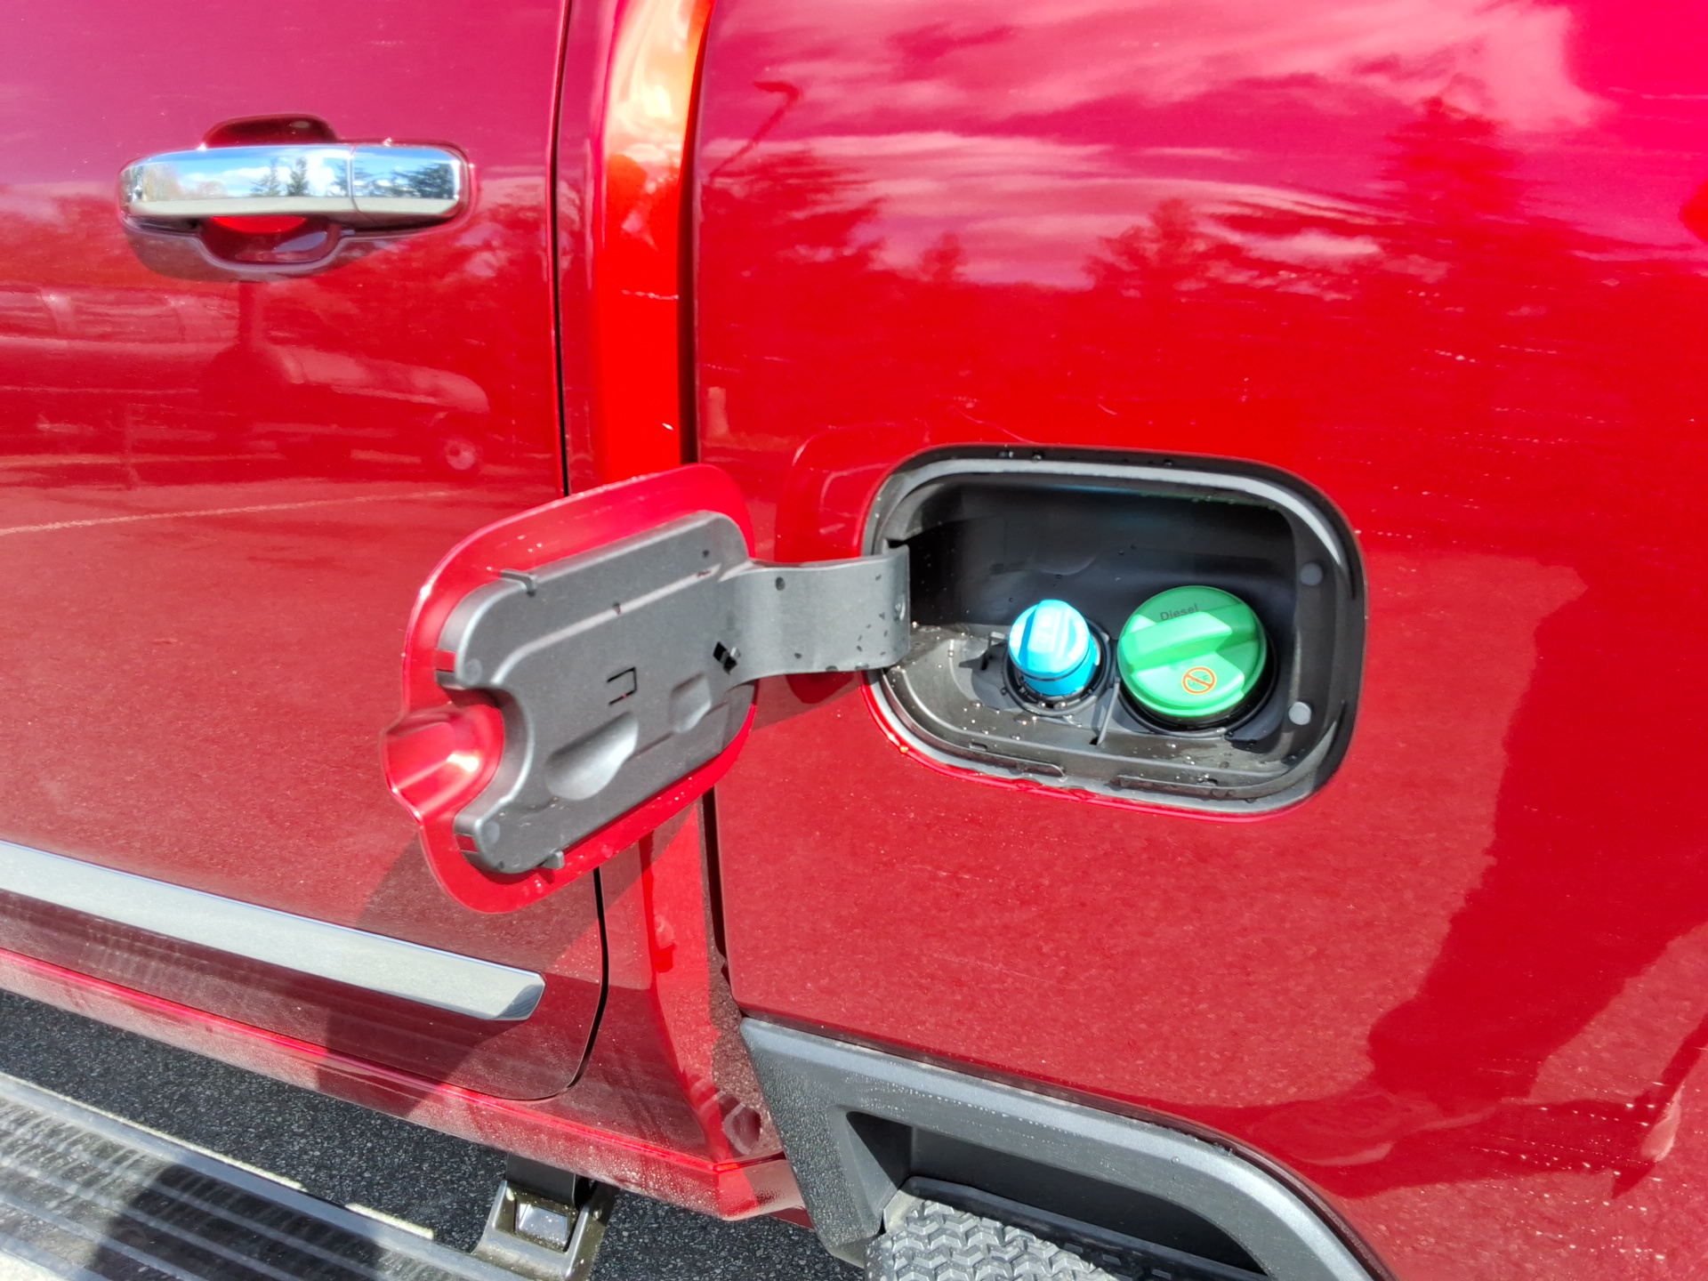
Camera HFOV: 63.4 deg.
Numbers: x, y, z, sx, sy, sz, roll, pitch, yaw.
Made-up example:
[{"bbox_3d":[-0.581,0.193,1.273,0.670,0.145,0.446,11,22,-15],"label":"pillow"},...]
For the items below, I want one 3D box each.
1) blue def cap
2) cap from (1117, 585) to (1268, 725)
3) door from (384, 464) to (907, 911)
[{"bbox_3d":[0.112,0.006,0.765,0.046,0.046,0.035,7,-21,23],"label":"blue def cap"},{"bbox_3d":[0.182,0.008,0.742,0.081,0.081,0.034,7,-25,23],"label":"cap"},{"bbox_3d":[-0.083,0.016,0.654,0.082,0.185,0.297,9,22,29],"label":"door"}]

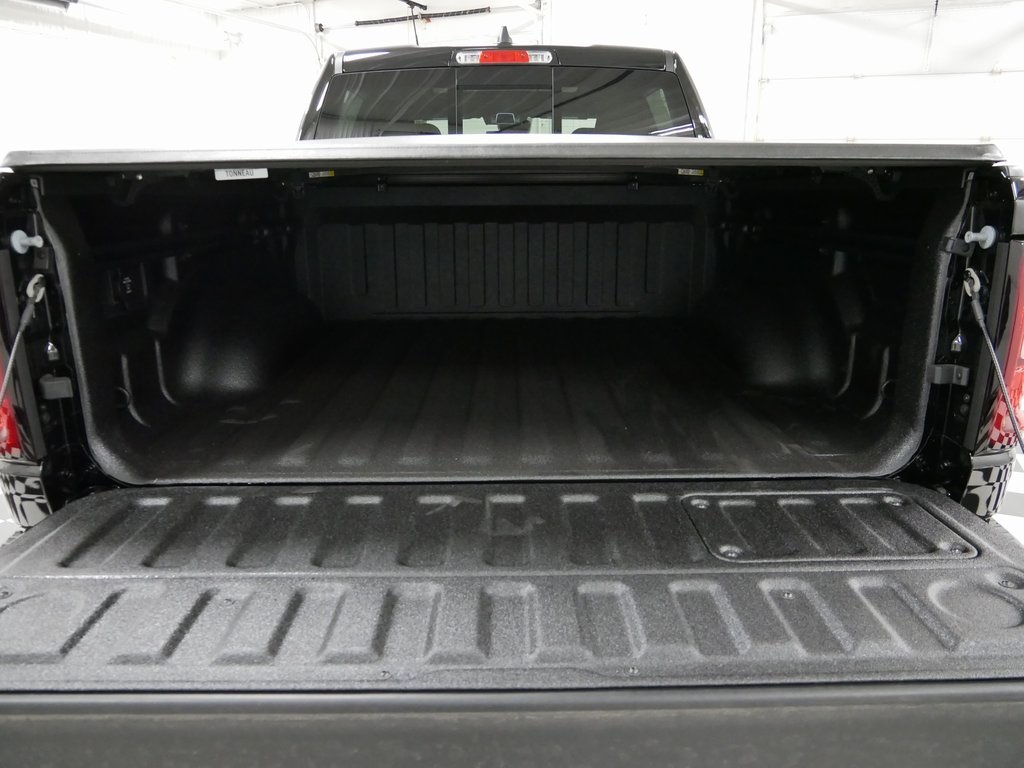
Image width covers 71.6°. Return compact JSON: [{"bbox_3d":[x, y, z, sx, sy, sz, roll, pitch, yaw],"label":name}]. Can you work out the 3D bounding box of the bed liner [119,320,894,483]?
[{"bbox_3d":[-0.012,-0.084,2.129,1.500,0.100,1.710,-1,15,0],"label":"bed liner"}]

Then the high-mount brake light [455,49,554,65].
[{"bbox_3d":[-0.031,-1.358,2.944,0.405,0.058,0.050,-1,15,0],"label":"high-mount brake light"}]

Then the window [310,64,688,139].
[{"bbox_3d":[-0.029,-1.120,2.946,1.570,0.400,0.100,-1,-3,0],"label":"window"}]

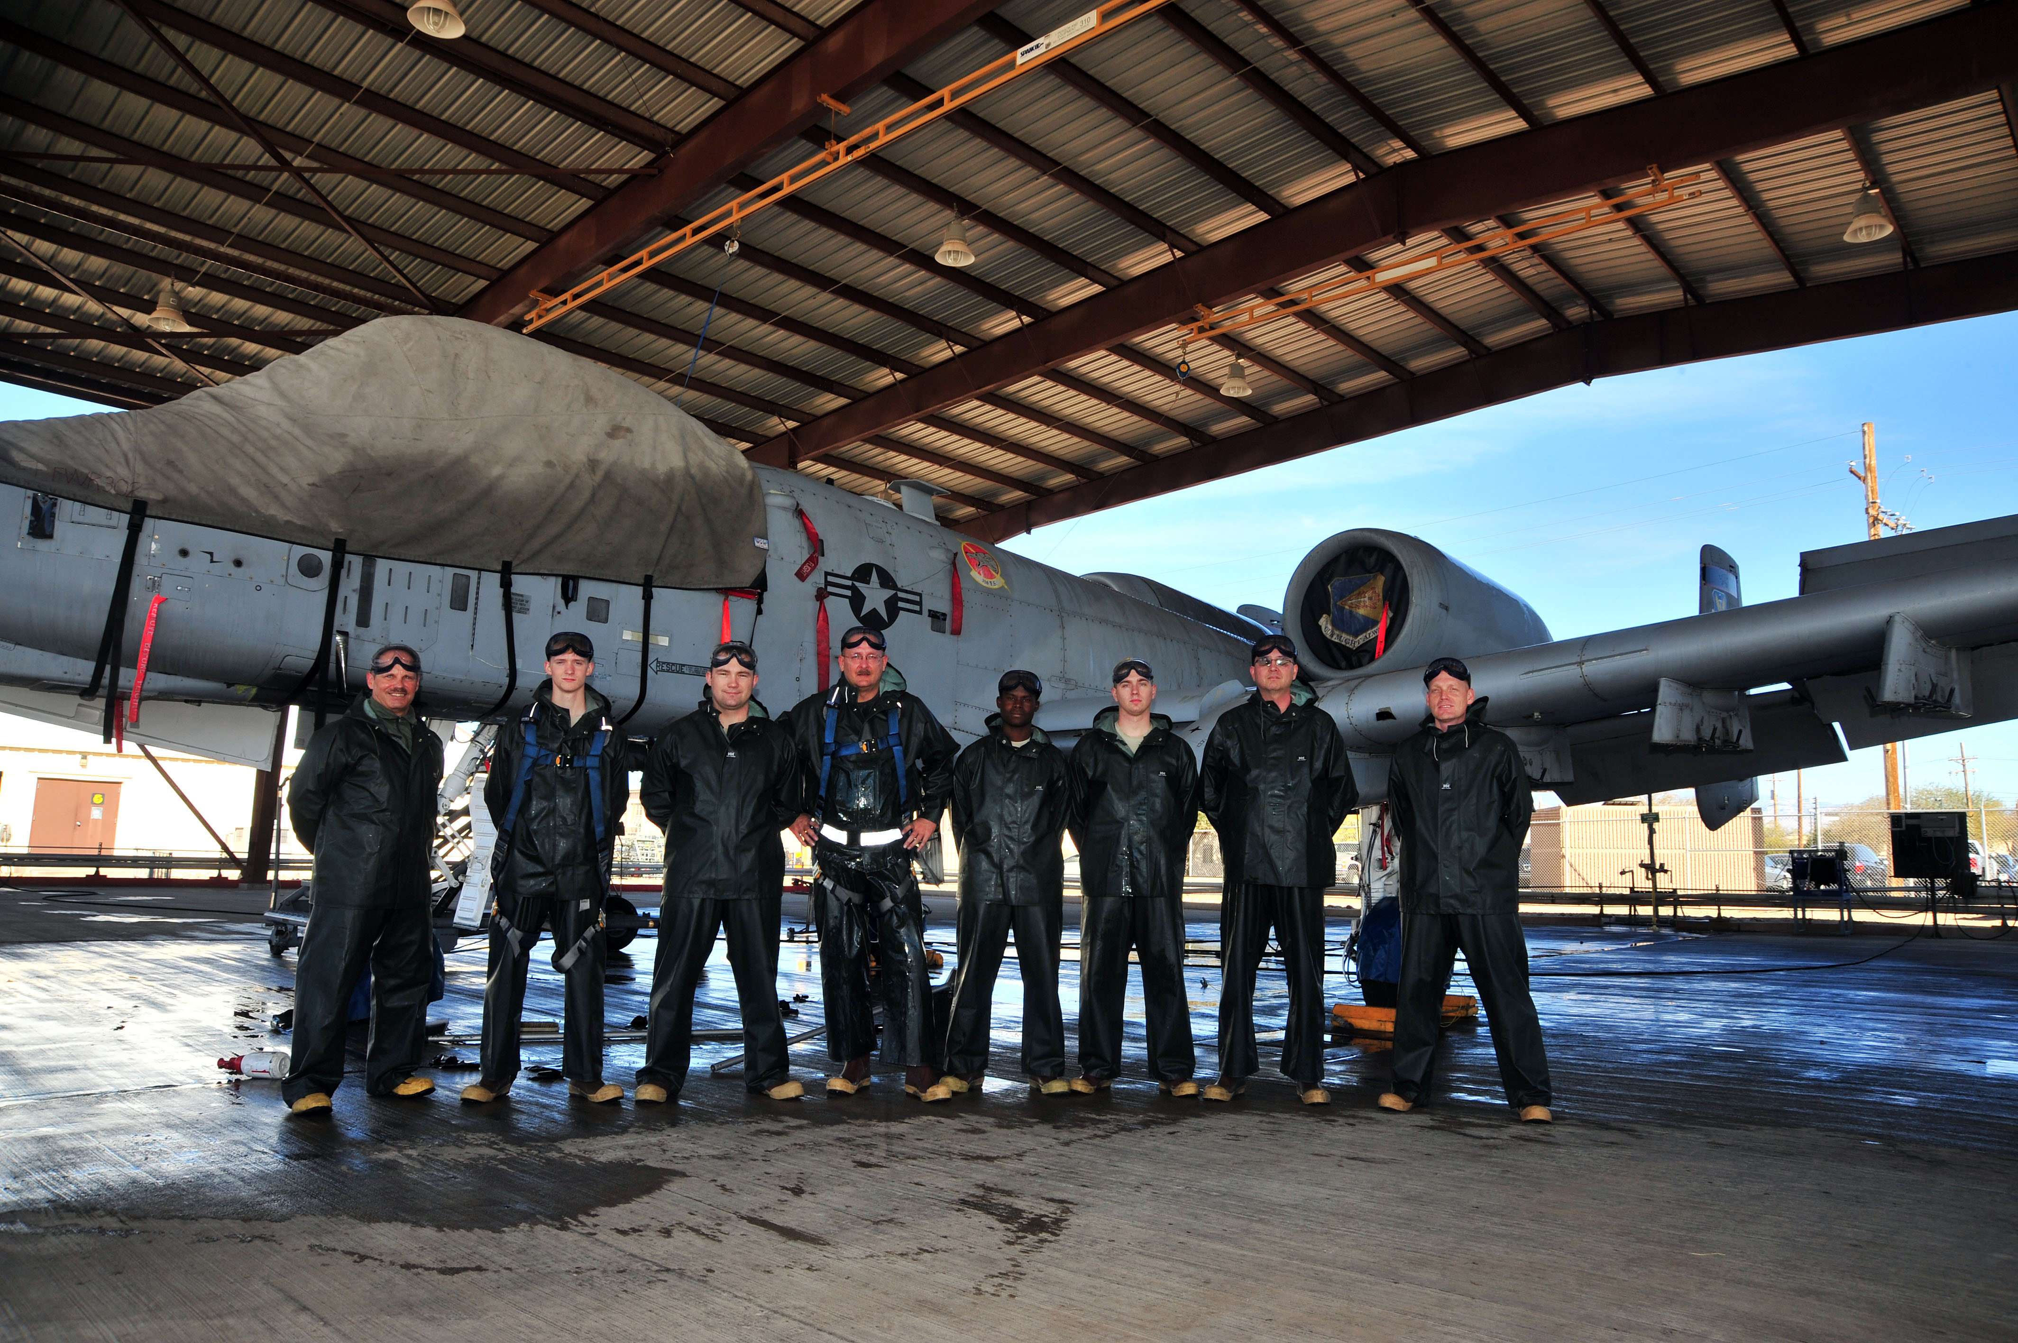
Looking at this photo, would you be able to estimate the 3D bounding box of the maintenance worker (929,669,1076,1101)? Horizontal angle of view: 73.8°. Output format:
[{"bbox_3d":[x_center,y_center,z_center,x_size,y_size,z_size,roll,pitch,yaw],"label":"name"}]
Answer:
[{"bbox_3d":[-0.026,0.863,5.636,0.615,1.754,0.430,1,-7,0],"label":"maintenance worker"}]

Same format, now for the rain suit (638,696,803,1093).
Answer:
[{"bbox_3d":[-1.162,0.856,5.413,0.633,1.529,0.420,4,-9,-17],"label":"rain suit"}]

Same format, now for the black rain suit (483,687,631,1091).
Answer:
[{"bbox_3d":[-1.796,0.825,5.328,0.577,1.587,0.380,3,-7,-13],"label":"black rain suit"}]

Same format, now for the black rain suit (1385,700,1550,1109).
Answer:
[{"bbox_3d":[1.806,0.903,5.310,0.619,1.579,0.380,-2,-7,19],"label":"black rain suit"}]

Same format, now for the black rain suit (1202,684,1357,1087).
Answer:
[{"bbox_3d":[1.135,0.871,5.645,0.629,1.643,0.420,0,-8,9],"label":"black rain suit"}]

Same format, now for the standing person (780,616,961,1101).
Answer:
[{"bbox_3d":[-0.565,0.730,5.509,0.677,1.875,0.460,2,-8,-6],"label":"standing person"}]

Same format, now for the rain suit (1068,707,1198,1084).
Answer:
[{"bbox_3d":[0.518,0.922,5.641,0.540,1.550,0.380,0,-7,5],"label":"rain suit"}]

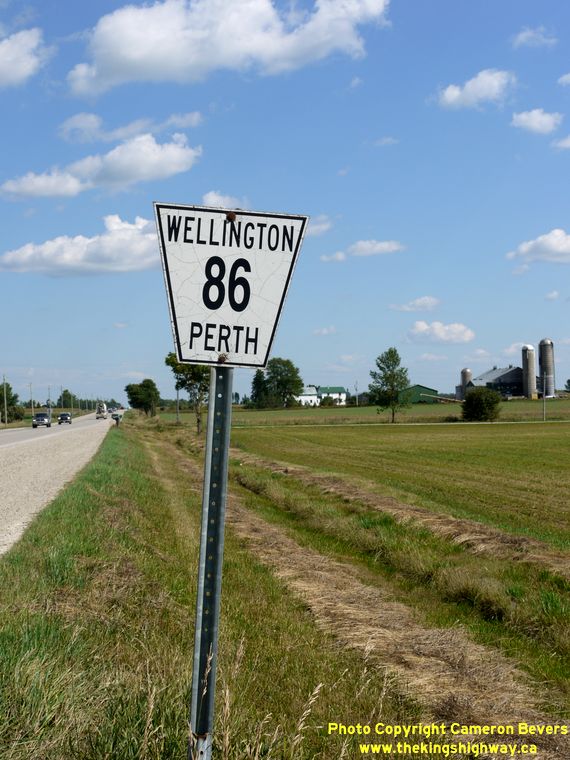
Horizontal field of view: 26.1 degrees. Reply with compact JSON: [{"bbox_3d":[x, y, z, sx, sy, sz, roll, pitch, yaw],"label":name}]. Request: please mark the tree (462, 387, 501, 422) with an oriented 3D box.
[{"bbox_3d":[24.450,3.050,153.000,4.700,4.450,4.700,-1,-1,-7],"label":"tree"}]

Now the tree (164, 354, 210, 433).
[{"bbox_3d":[-8.630,0.990,116.000,5.100,8.000,5.100,-1,-1,-7],"label":"tree"}]

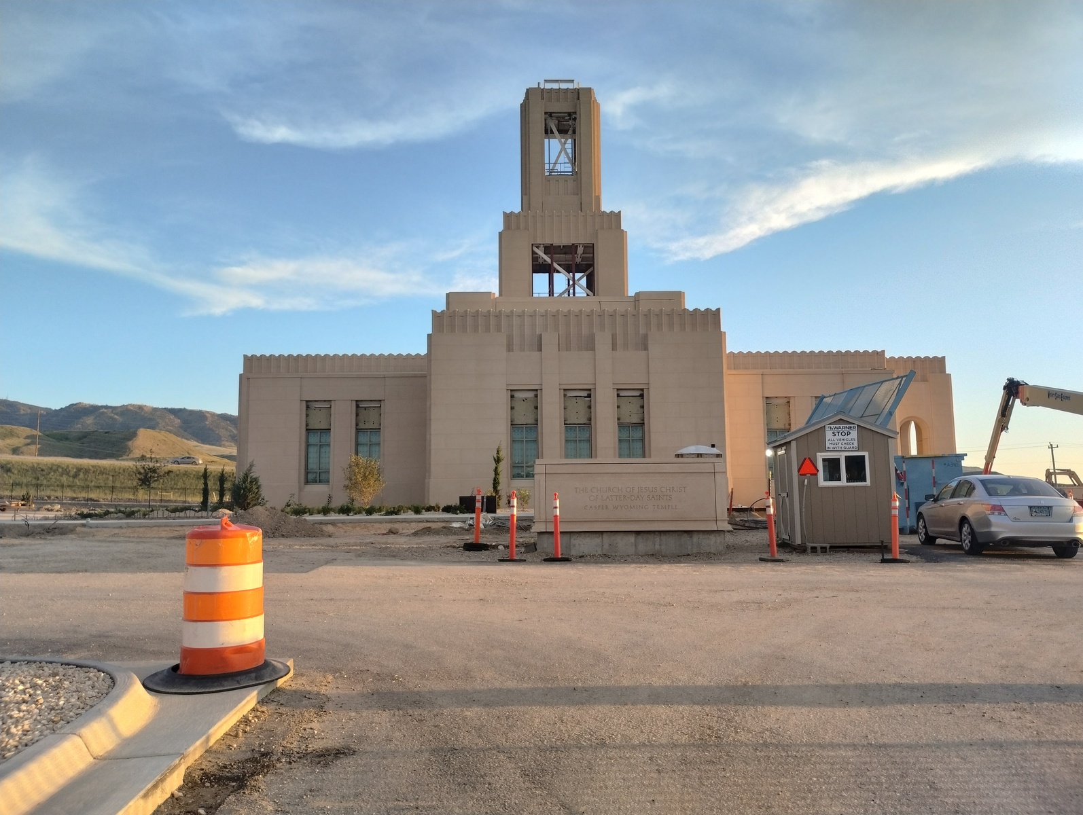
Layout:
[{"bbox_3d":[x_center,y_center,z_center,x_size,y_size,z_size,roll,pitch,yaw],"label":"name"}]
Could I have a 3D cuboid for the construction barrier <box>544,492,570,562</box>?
[{"bbox_3d":[0.241,1.838,13.529,0.418,1.049,0.420,-1,-6,0],"label":"construction barrier"}]

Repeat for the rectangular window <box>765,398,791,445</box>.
[{"bbox_3d":[12.631,1.680,46.999,1.355,4.476,0.300,0,-6,0],"label":"rectangular window"}]

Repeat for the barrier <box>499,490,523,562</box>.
[{"bbox_3d":[-0.458,1.938,14.380,0.410,1.141,0.410,0,-6,0],"label":"barrier"}]

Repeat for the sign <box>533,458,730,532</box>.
[{"bbox_3d":[1.646,1.639,16.367,3.615,1.337,0.700,0,-6,0],"label":"sign"}]

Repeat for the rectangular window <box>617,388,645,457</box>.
[{"bbox_3d":[4.435,1.316,43.525,1.381,4.377,0.300,0,-6,0],"label":"rectangular window"}]

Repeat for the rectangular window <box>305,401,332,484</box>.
[{"bbox_3d":[-11.930,1.895,46.999,1.401,4.453,0.300,0,-6,0],"label":"rectangular window"}]

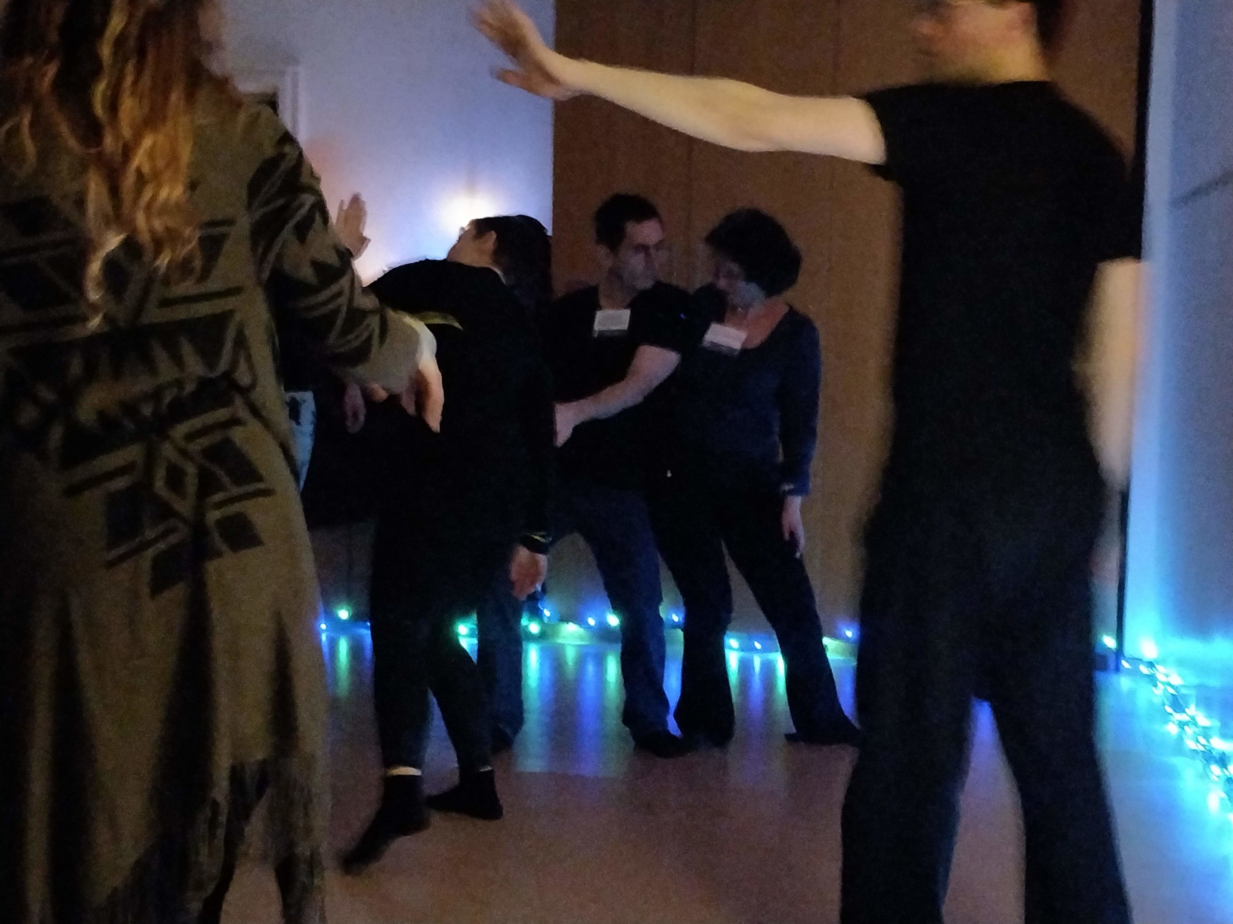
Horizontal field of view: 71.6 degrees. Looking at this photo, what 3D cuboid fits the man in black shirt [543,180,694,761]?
[{"bbox_3d":[-0.070,0.042,2.550,0.600,1.670,0.450,1,3,12],"label":"man in black shirt"}]

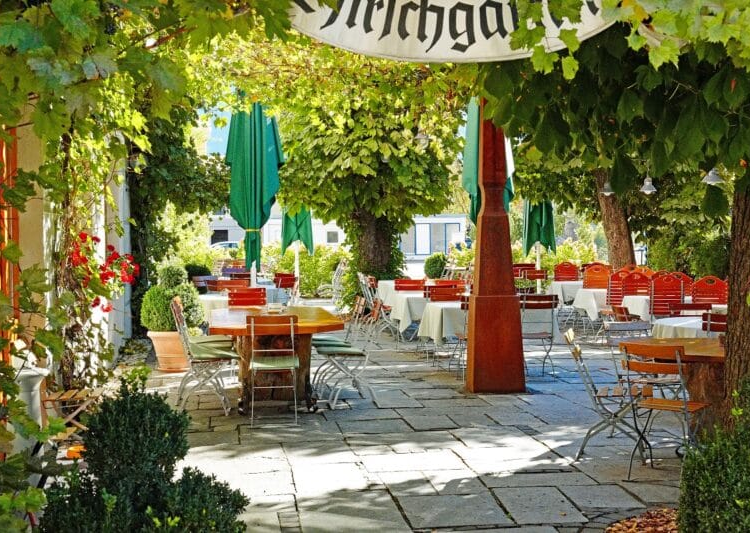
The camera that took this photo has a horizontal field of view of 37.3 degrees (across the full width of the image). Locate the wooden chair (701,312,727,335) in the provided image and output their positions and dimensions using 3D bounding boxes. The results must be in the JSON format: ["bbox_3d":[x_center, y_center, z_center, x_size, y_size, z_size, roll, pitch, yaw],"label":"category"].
[{"bbox_3d":[2.876,0.795,8.994,0.440,0.870,0.550,0,3,18],"label":"wooden chair"}]

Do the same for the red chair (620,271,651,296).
[{"bbox_3d":[3.253,0.592,13.620,0.430,1.040,0.570,0,2,0],"label":"red chair"}]

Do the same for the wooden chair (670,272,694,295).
[{"bbox_3d":[3.803,0.589,13.722,0.430,1.040,0.570,0,2,0],"label":"wooden chair"}]

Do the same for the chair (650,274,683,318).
[{"bbox_3d":[3.314,0.618,12.823,0.430,1.040,0.570,0,2,0],"label":"chair"}]

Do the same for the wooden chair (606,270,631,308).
[{"bbox_3d":[2.911,0.540,13.838,0.460,0.970,0.560,-2,3,-24],"label":"wooden chair"}]

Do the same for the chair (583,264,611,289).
[{"bbox_3d":[3.417,0.510,16.680,0.450,1.000,0.550,0,2,-8],"label":"chair"}]

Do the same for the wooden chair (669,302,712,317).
[{"bbox_3d":[3.148,0.800,10.746,0.440,0.880,0.530,0,2,-8],"label":"wooden chair"}]

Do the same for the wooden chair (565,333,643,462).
[{"bbox_3d":[1.670,0.910,7.901,0.570,0.880,0.460,1,2,15],"label":"wooden chair"}]

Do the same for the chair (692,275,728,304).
[{"bbox_3d":[3.642,0.602,12.039,0.460,0.970,0.560,-1,2,8],"label":"chair"}]

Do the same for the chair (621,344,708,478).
[{"bbox_3d":[1.833,0.900,6.996,0.450,0.870,0.550,0,3,33],"label":"chair"}]

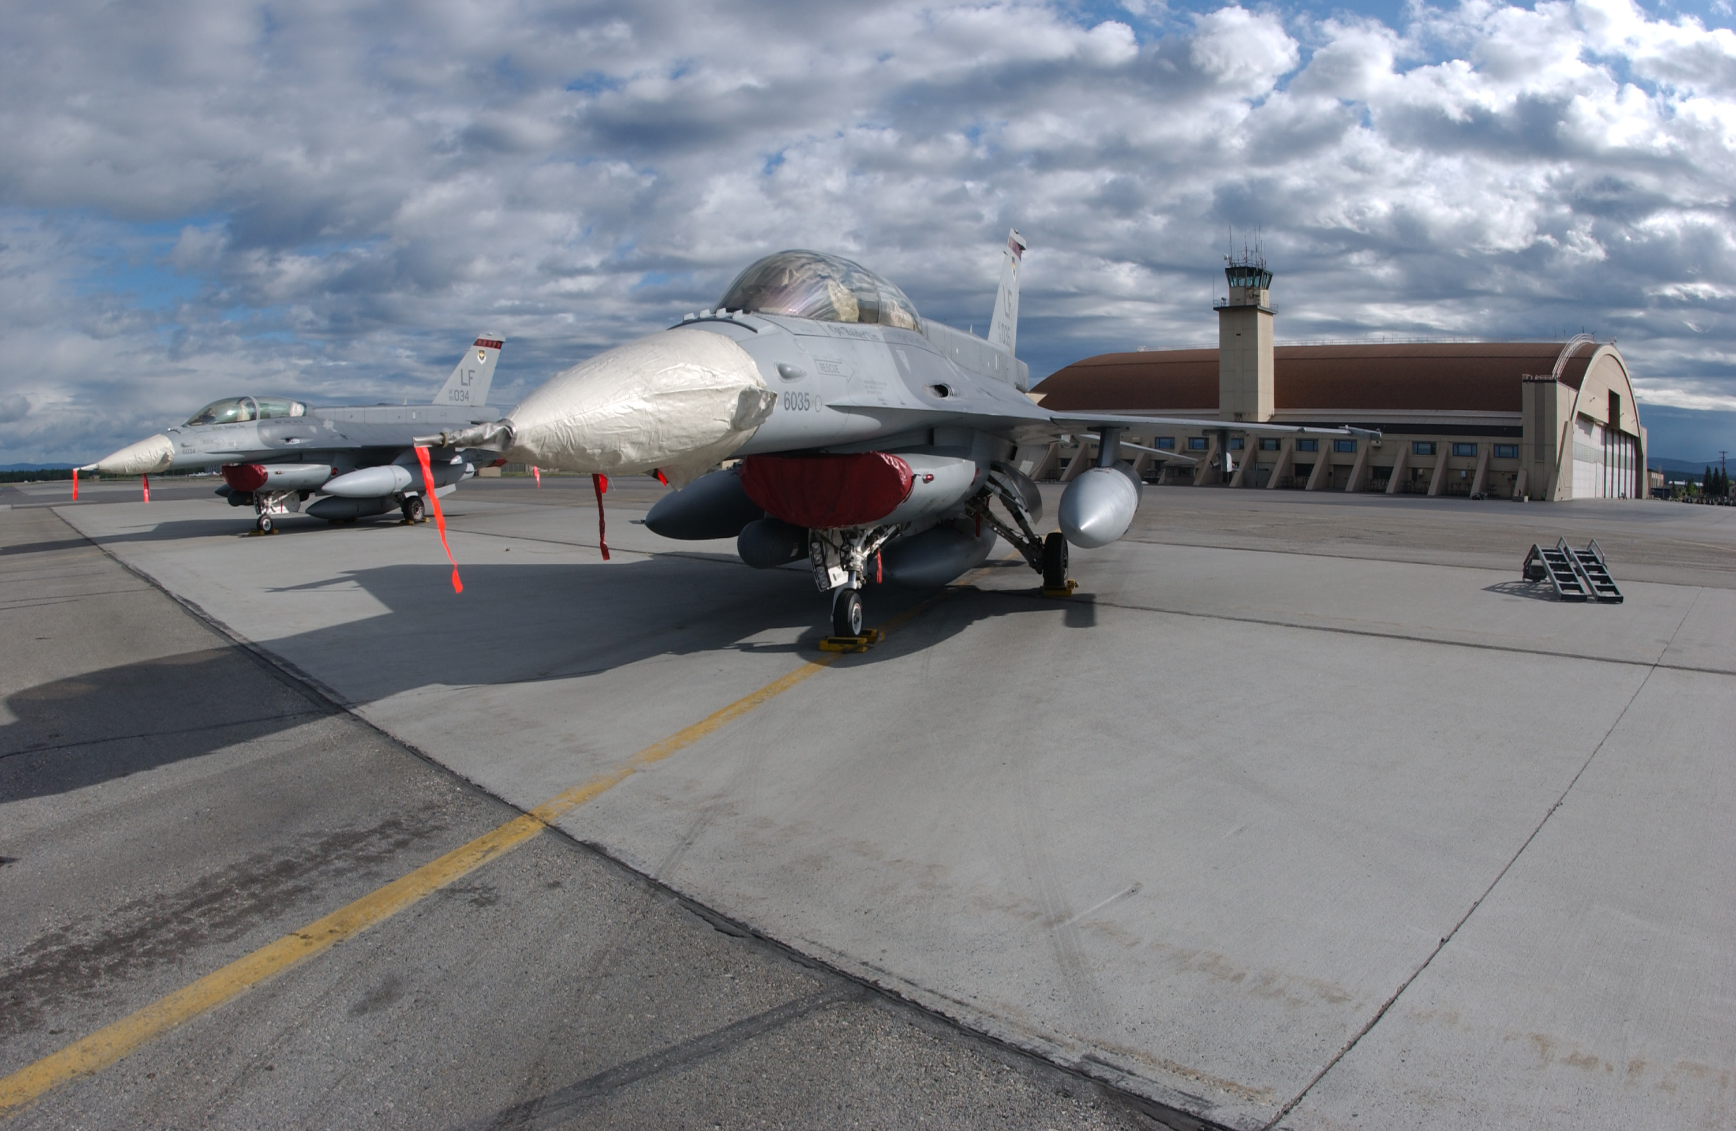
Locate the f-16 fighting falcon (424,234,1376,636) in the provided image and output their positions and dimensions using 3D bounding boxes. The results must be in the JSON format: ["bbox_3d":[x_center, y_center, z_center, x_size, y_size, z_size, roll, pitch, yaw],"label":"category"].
[{"bbox_3d":[0.440,-2.060,11.080,9.700,5.080,15.050,2,5,16],"label":"f-16 fighting falcon"}]

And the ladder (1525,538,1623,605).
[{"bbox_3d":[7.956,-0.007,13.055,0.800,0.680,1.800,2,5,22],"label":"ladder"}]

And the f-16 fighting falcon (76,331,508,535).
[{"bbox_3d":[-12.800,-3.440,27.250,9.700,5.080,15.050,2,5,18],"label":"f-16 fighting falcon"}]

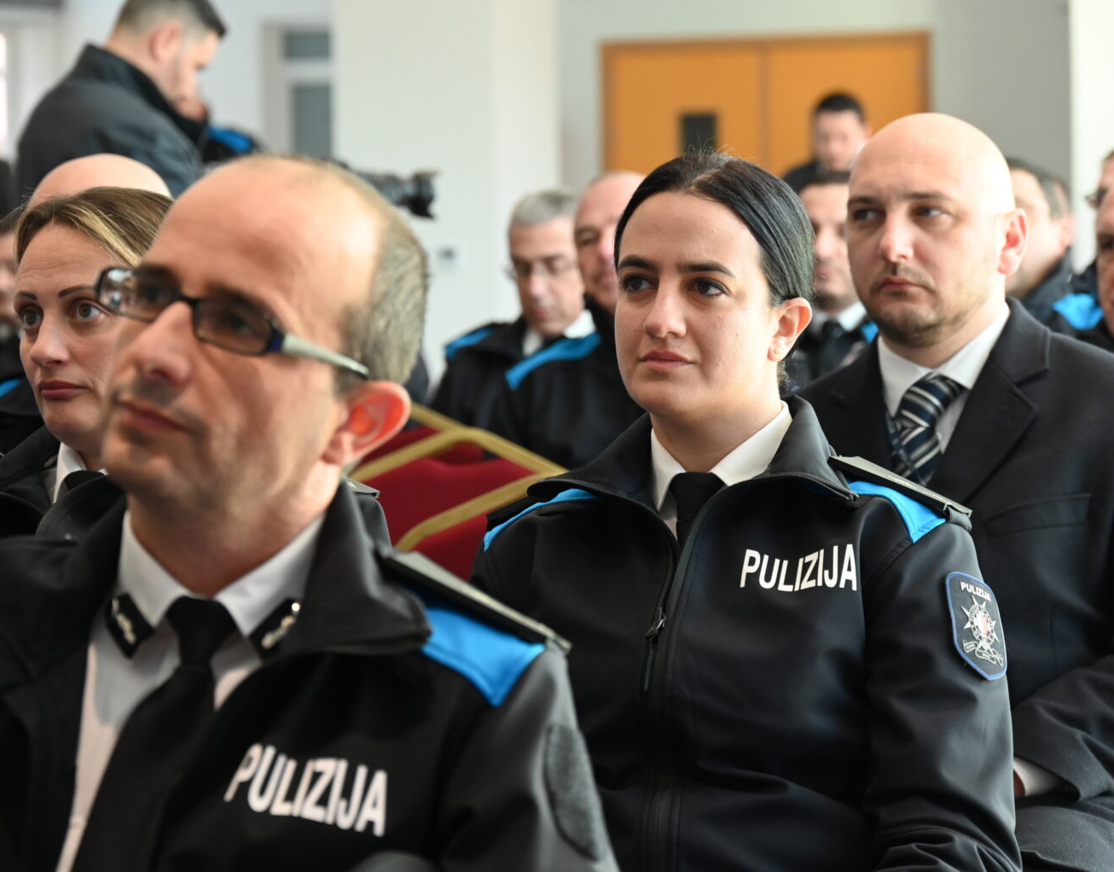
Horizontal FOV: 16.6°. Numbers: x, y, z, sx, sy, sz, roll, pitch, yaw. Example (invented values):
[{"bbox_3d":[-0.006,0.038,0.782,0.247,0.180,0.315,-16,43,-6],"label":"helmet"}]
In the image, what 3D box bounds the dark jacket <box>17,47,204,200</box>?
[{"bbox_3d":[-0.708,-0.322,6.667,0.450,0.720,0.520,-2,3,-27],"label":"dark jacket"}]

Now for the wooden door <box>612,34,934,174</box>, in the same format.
[{"bbox_3d":[0.982,-0.781,17.851,1.610,2.170,0.100,0,3,18],"label":"wooden door"}]

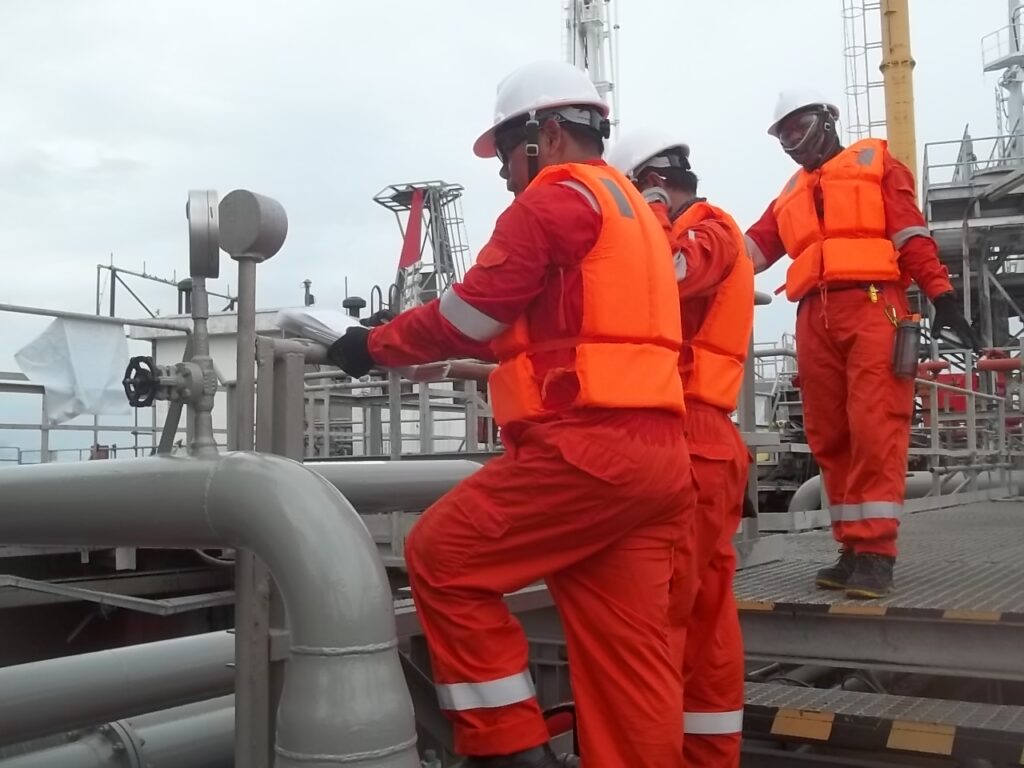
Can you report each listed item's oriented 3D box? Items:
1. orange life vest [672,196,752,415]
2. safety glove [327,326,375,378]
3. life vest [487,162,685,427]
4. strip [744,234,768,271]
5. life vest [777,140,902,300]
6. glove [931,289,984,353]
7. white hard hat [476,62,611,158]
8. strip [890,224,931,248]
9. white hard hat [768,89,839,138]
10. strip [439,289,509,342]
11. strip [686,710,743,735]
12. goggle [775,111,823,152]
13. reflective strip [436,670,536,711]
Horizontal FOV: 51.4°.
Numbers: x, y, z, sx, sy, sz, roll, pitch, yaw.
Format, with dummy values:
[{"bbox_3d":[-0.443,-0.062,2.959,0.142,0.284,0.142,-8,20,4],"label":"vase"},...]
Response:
[{"bbox_3d":[0.403,-0.188,2.580,0.320,0.520,0.410,-5,-5,20],"label":"orange life vest"},{"bbox_3d":[-0.337,-0.066,2.220,0.105,0.110,0.095,-2,-4,17],"label":"safety glove"},{"bbox_3d":[0.152,-0.178,2.120,0.320,0.530,0.410,-7,-6,27],"label":"life vest"},{"bbox_3d":[0.802,-0.435,3.550,0.055,0.135,0.120,-35,-25,-9],"label":"strip"},{"bbox_3d":[1.082,-0.545,3.530,0.380,0.525,0.260,-5,2,45],"label":"life vest"},{"bbox_3d":[1.416,-0.200,3.400,0.120,0.190,0.090,-31,-6,10],"label":"glove"},{"bbox_3d":[0.063,-0.573,2.190,0.285,0.155,0.225,-14,-6,10],"label":"white hard hat"},{"bbox_3d":[1.321,-0.484,3.520,0.140,0.052,0.135,-19,-4,19],"label":"strip"},{"bbox_3d":[0.992,-0.911,3.600,0.280,0.150,0.220,-21,6,-27],"label":"white hard hat"},{"bbox_3d":[-0.075,-0.132,2.020,0.120,0.052,0.120,38,7,21],"label":"strip"},{"bbox_3d":[0.483,0.843,2.660,0.180,0.055,0.150,-2,-4,11],"label":"strip"},{"bbox_3d":[0.931,-0.820,3.460,0.090,0.080,0.155,-18,5,-30],"label":"goggle"},{"bbox_3d":[-0.052,0.630,2.190,0.205,0.055,0.160,-10,-3,7],"label":"reflective strip"}]

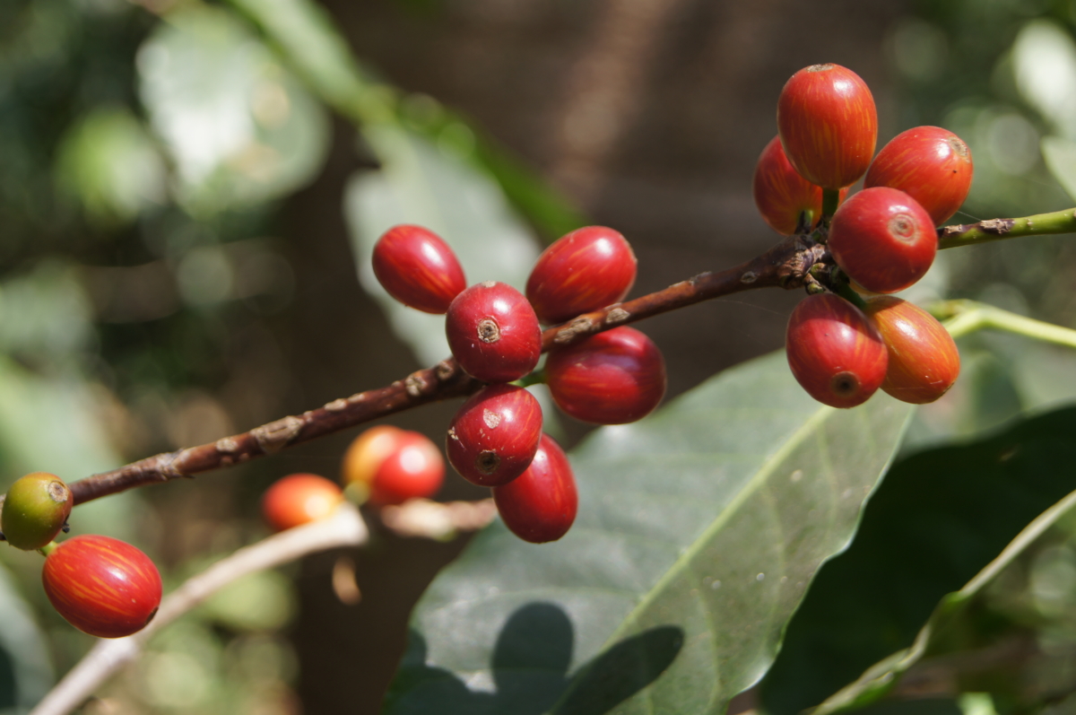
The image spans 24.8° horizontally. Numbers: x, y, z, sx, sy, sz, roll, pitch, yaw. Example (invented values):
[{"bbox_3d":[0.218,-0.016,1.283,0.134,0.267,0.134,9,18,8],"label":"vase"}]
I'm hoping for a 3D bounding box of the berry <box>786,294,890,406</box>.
[{"bbox_3d":[0.040,-0.001,0.328,0.013,0.014,0.016,-18,37,7],"label":"berry"}]

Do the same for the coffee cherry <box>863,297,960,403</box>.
[{"bbox_3d":[0.052,-0.001,0.339,0.012,0.017,0.012,-42,0,0],"label":"coffee cherry"}]

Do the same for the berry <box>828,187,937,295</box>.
[{"bbox_3d":[0.045,-0.015,0.322,0.014,0.013,0.016,-29,-2,-26],"label":"berry"}]

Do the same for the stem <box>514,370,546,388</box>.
[{"bbox_3d":[-0.001,0.003,0.334,0.005,0.002,0.002,-21,0,0],"label":"stem"}]

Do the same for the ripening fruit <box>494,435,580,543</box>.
[{"bbox_3d":[0.000,0.018,0.345,0.011,0.016,0.013,-13,12,-1],"label":"ripening fruit"}]

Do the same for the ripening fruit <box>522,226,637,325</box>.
[{"bbox_3d":[0.006,-0.011,0.337,0.016,0.012,0.012,-32,0,-6],"label":"ripening fruit"}]

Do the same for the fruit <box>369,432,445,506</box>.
[{"bbox_3d":[-0.024,0.020,0.450,0.012,0.012,0.015,-24,-2,-44],"label":"fruit"}]

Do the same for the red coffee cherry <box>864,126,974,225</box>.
[{"bbox_3d":[0.054,-0.025,0.342,0.016,0.013,0.013,-41,0,30],"label":"red coffee cherry"}]

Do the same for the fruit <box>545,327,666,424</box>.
[{"bbox_3d":[0.009,0.002,0.337,0.017,0.013,0.013,6,0,-12],"label":"fruit"}]

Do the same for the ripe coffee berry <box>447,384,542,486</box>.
[{"bbox_3d":[-0.006,0.010,0.327,0.013,0.013,0.016,0,28,7],"label":"ripe coffee berry"}]

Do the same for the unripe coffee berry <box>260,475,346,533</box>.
[{"bbox_3d":[-0.043,0.027,0.450,0.015,0.012,0.012,-6,-3,-15],"label":"unripe coffee berry"}]

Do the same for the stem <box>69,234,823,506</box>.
[{"bbox_3d":[-0.013,0.002,0.335,0.108,0.007,0.006,-18,0,0],"label":"stem"}]

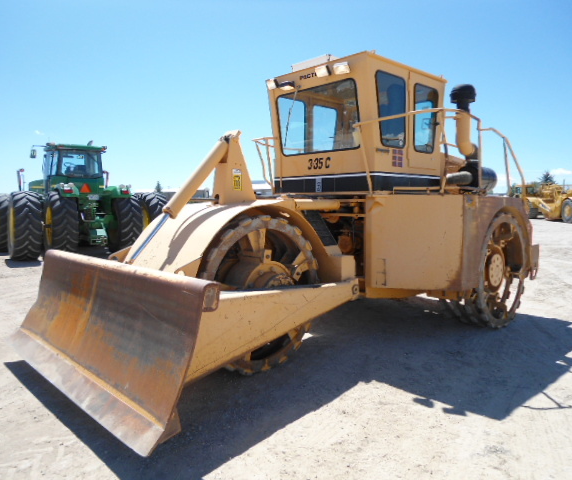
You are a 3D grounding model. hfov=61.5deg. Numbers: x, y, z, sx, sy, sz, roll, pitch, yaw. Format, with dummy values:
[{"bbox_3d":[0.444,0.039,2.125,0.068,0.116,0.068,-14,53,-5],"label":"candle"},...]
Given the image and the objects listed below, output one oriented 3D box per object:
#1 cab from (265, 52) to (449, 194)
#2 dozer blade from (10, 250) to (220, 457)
[{"bbox_3d":[0.939,-1.374,6.274,1.740,1.600,1.570,-4,6,-44],"label":"cab"},{"bbox_3d":[-1.623,0.672,3.965,0.520,1.000,2.950,-4,6,-44],"label":"dozer blade"}]

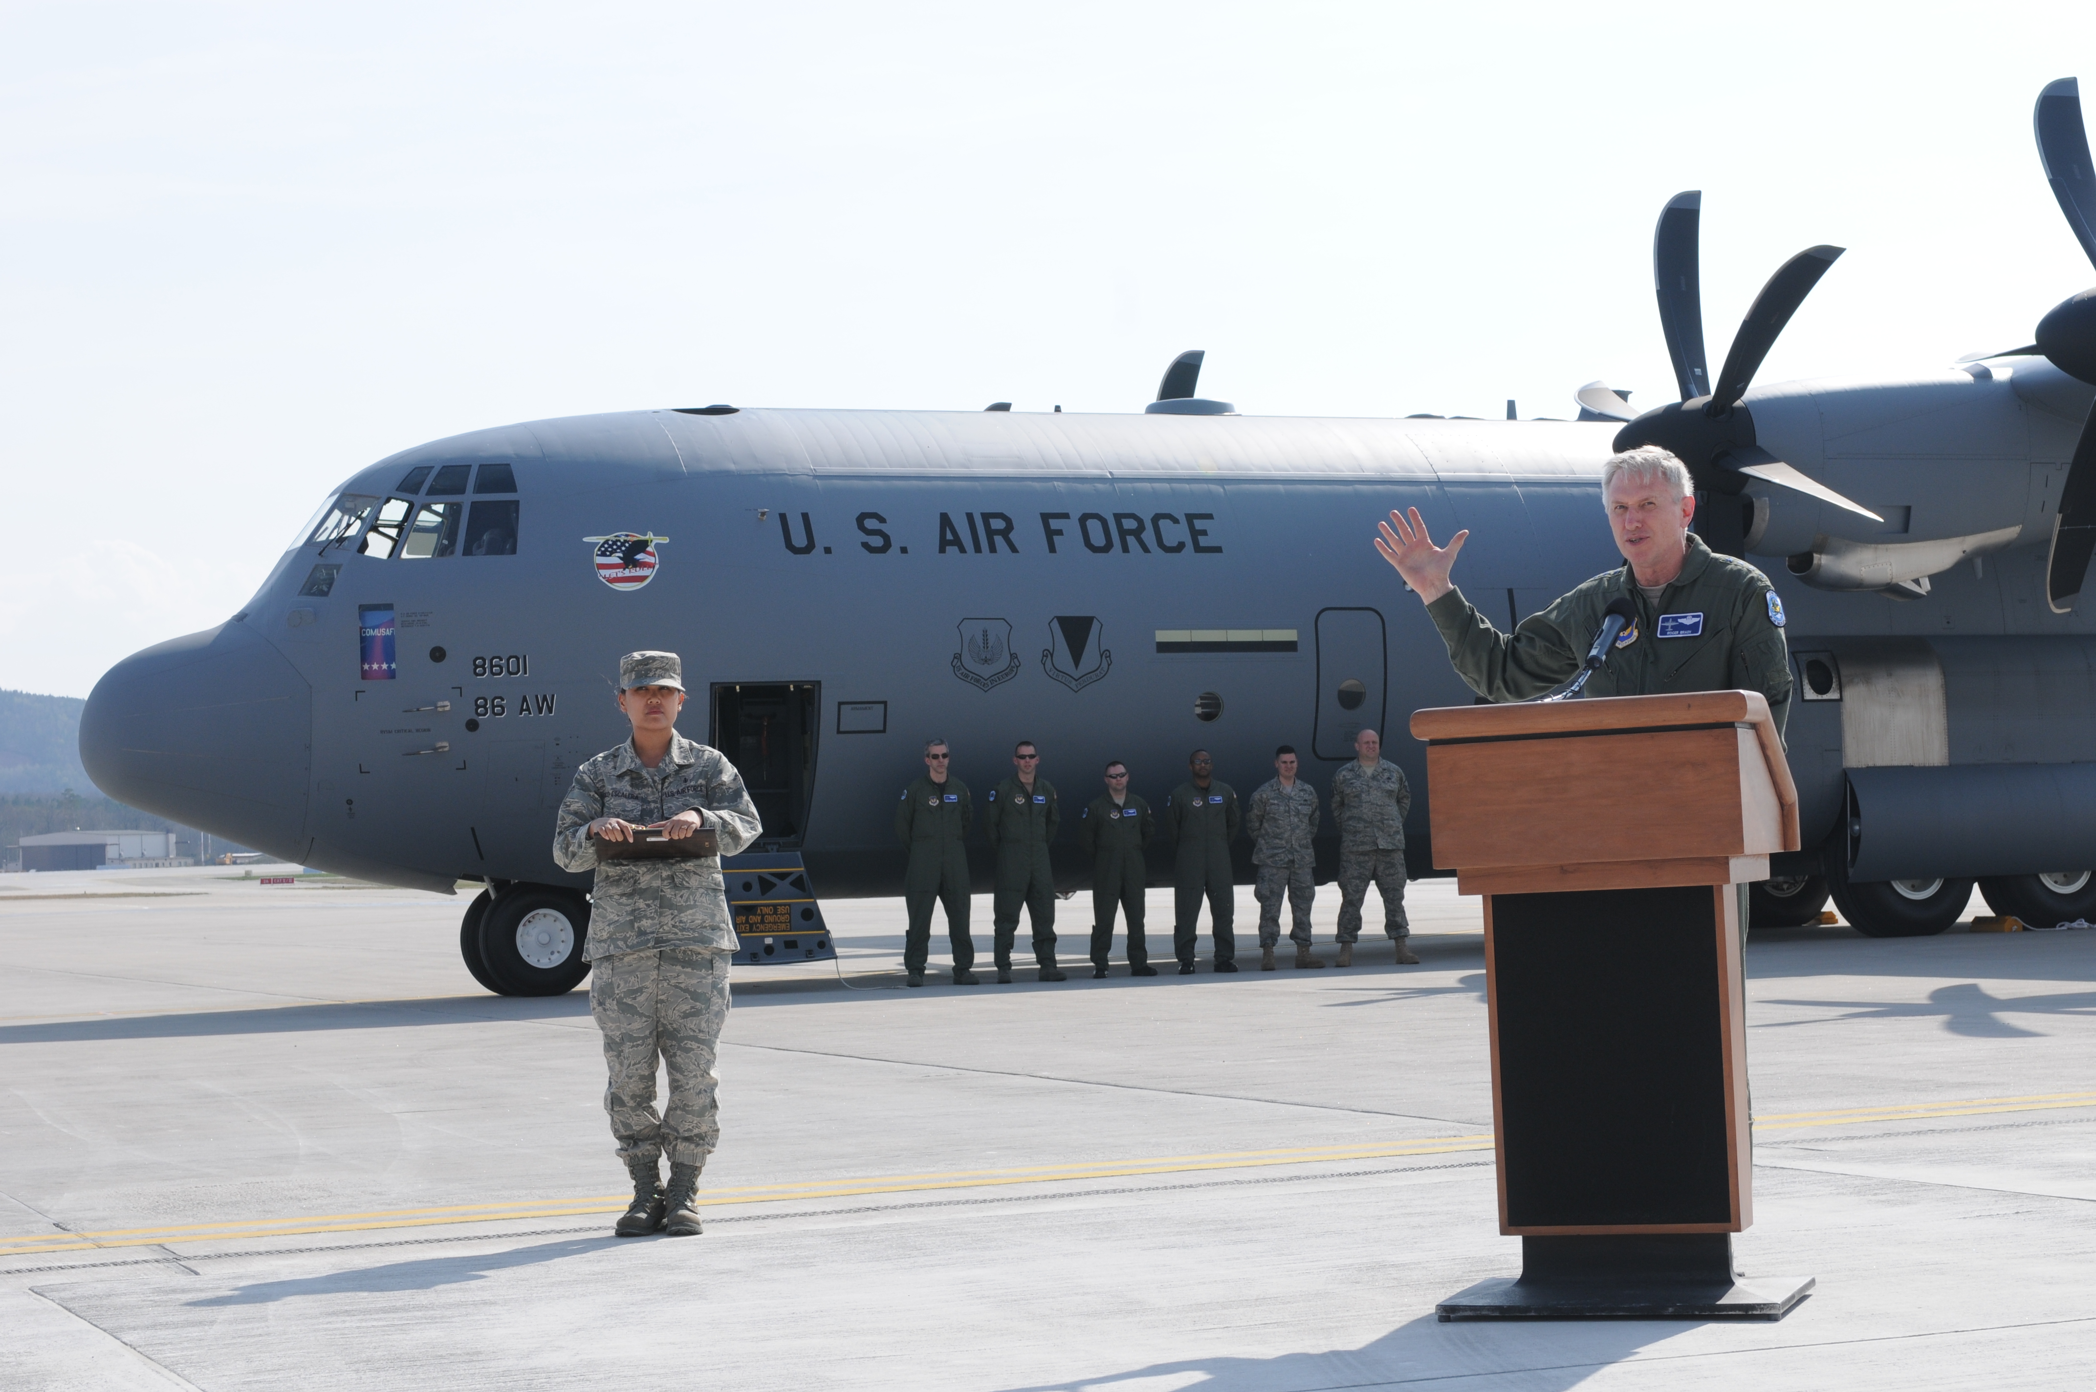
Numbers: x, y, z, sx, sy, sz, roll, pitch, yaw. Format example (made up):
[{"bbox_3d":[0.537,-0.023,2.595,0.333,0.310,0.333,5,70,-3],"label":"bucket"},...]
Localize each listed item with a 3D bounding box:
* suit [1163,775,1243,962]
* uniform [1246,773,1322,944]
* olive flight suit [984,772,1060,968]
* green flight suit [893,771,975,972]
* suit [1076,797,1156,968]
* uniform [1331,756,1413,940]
[{"bbox_3d":[1.218,1.399,30.675,0.560,1.470,0.340,-1,-2,-23],"label":"suit"},{"bbox_3d":[1.834,1.295,30.200,0.550,1.320,0.370,-2,-2,-16],"label":"uniform"},{"bbox_3d":[-0.197,1.371,30.196,0.570,1.530,0.340,-1,-2,-23],"label":"olive flight suit"},{"bbox_3d":[-0.882,1.366,29.965,0.570,1.540,0.340,-1,-2,-23],"label":"green flight suit"},{"bbox_3d":[0.521,1.414,29.900,0.550,1.350,0.370,-2,-2,-16],"label":"suit"},{"bbox_3d":[2.509,1.197,30.300,0.600,1.430,0.380,-2,-2,-16],"label":"uniform"}]

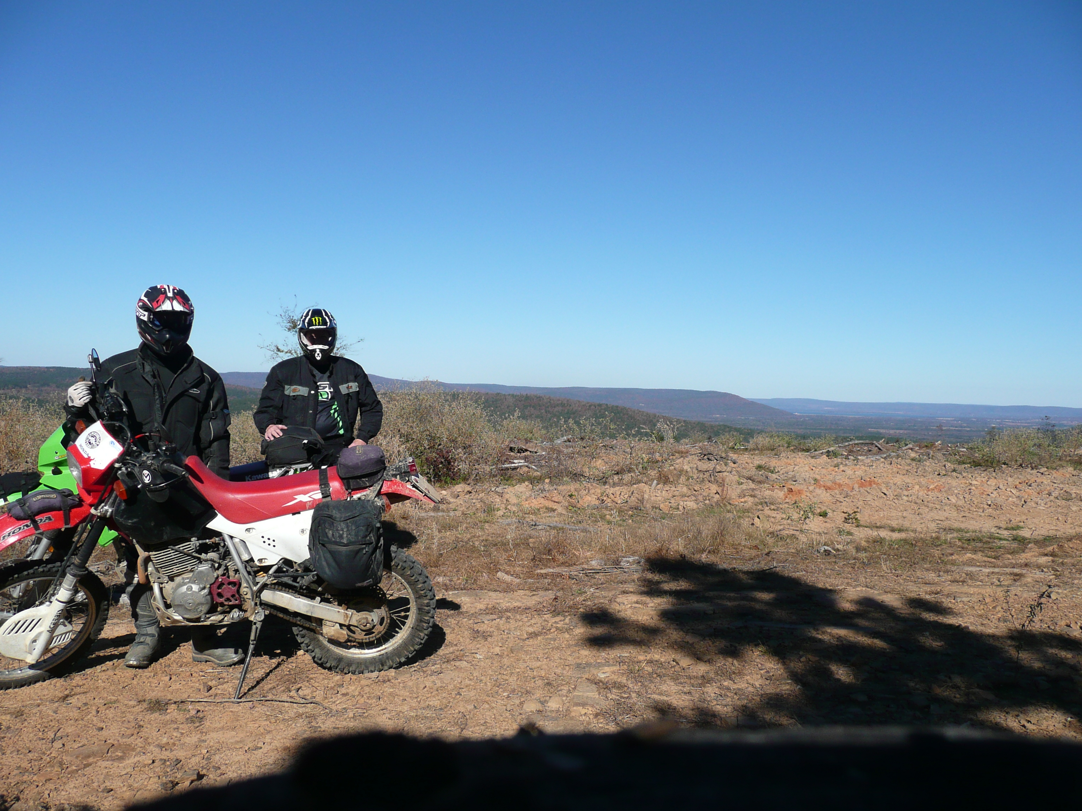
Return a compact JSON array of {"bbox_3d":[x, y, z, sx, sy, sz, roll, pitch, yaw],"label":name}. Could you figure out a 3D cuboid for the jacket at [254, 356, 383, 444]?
[{"bbox_3d":[-1.425,-0.030,5.600,0.760,0.600,0.400,1,0,-17],"label":"jacket"}]

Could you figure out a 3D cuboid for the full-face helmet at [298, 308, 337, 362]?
[{"bbox_3d":[-1.441,-0.461,5.650,0.250,0.280,0.345,1,14,-15],"label":"full-face helmet"}]

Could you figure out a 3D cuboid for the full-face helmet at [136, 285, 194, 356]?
[{"bbox_3d":[-1.756,-0.402,4.100,0.250,0.285,0.350,1,16,-29],"label":"full-face helmet"}]

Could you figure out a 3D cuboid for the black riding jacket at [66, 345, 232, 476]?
[{"bbox_3d":[-1.817,0.049,4.050,0.700,0.680,0.450,1,0,-22],"label":"black riding jacket"}]

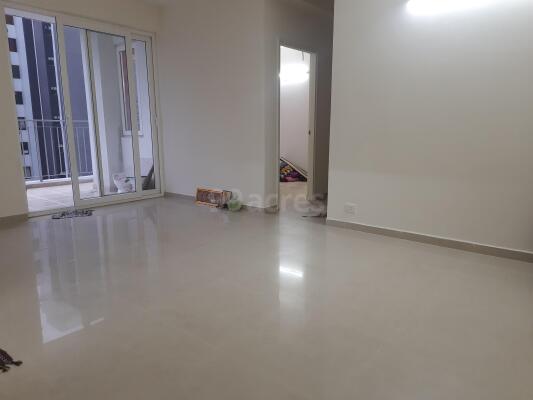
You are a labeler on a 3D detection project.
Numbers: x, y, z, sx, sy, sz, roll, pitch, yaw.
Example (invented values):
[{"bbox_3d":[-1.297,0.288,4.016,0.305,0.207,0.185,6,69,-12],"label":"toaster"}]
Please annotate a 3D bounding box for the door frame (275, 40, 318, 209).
[{"bbox_3d":[0.384,-0.980,5.096,0.133,2.132,0.918,9,13,39],"label":"door frame"}]

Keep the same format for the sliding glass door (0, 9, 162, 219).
[{"bbox_3d":[-2.302,-1.126,5.025,0.122,2.448,1.958,9,13,39],"label":"sliding glass door"}]

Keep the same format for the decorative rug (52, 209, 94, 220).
[{"bbox_3d":[-2.432,0.173,4.670,0.470,0.020,0.320,-6,12,-29],"label":"decorative rug"}]

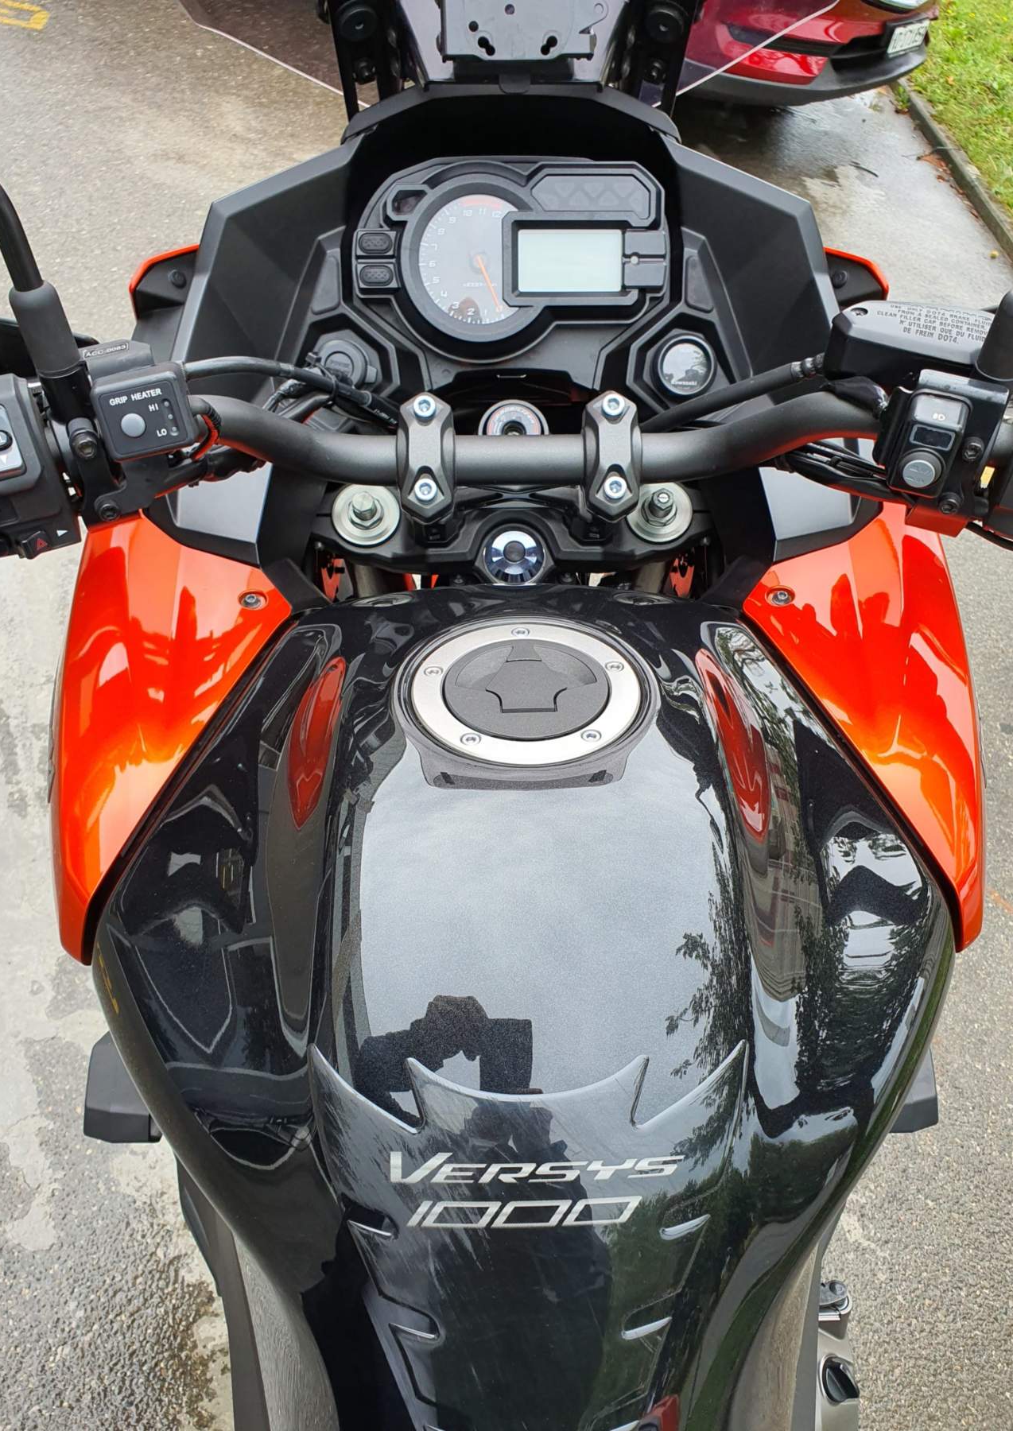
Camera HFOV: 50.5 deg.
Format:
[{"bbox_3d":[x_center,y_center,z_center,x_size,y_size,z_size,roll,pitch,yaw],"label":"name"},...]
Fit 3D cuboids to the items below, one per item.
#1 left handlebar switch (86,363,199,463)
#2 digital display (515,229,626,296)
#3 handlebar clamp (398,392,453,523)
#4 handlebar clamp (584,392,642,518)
[{"bbox_3d":[-0.186,-0.157,0.557,0.045,0.039,0.026,-14,25,-5],"label":"left handlebar switch"},{"bbox_3d":[0.046,-0.322,0.764,0.074,0.010,0.045,0,88,0],"label":"digital display"},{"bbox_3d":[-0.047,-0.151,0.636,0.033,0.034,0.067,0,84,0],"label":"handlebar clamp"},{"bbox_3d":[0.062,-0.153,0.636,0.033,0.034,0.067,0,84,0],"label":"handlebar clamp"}]

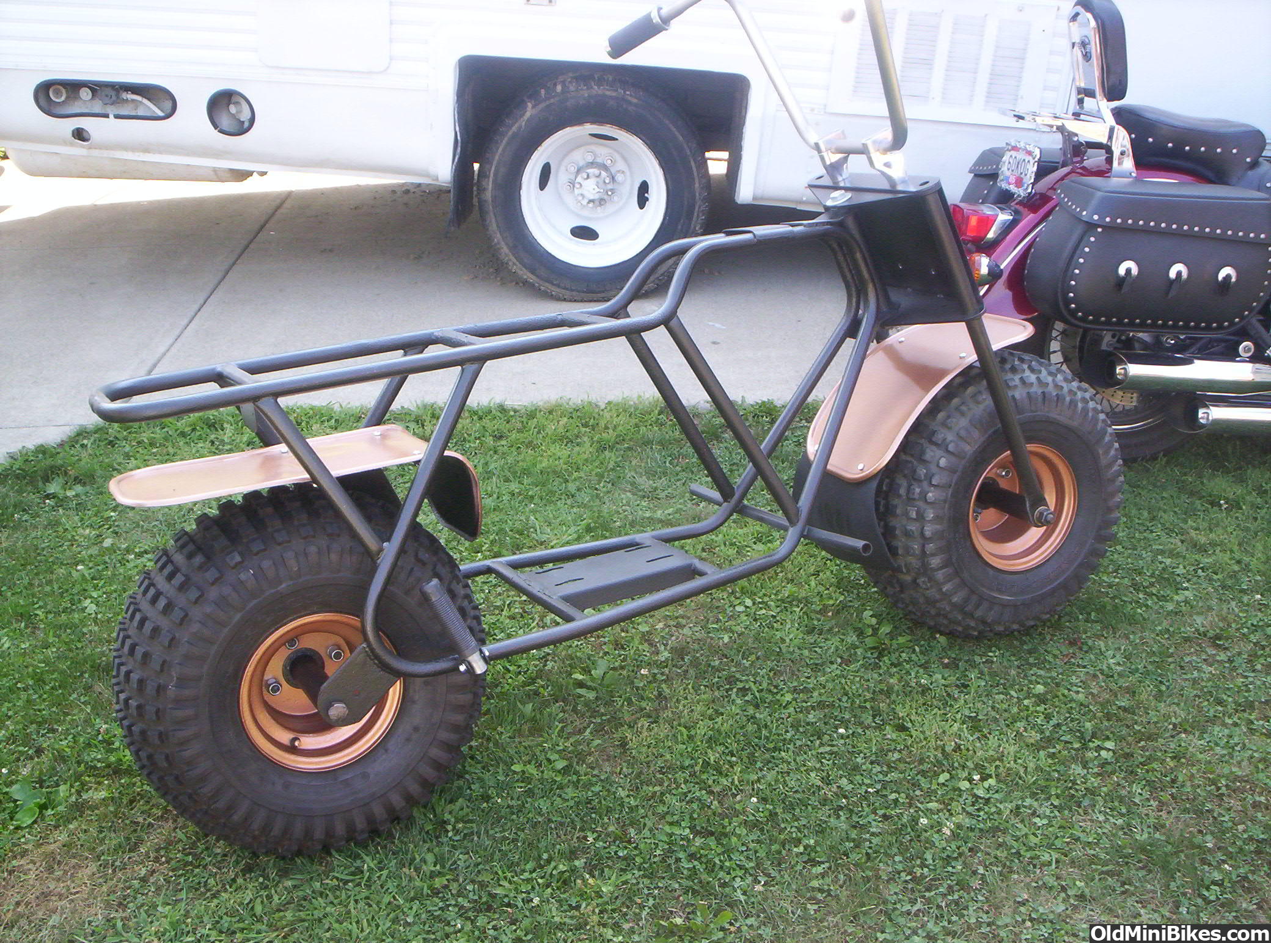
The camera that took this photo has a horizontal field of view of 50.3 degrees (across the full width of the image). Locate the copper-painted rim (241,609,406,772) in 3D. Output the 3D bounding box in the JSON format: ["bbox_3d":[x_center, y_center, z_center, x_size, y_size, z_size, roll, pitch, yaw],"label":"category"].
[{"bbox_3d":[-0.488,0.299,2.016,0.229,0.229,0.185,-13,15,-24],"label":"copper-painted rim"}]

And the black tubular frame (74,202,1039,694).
[{"bbox_3d":[-0.050,-0.075,2.167,1.480,0.625,0.560,-13,15,-24],"label":"black tubular frame"}]

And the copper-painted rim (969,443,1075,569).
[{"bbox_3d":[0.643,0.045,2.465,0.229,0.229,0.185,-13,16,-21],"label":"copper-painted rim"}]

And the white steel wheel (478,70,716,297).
[{"bbox_3d":[-0.126,-0.870,4.169,0.715,0.715,0.215,2,25,-2],"label":"white steel wheel"}]

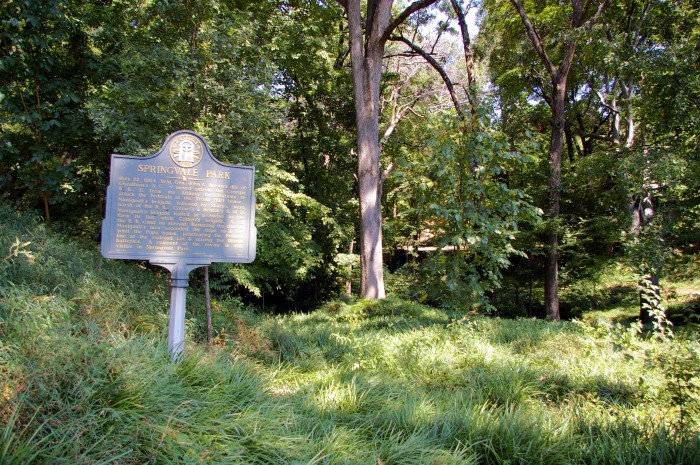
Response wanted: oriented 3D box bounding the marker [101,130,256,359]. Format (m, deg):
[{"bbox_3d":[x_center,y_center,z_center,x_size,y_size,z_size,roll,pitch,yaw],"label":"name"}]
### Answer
[{"bbox_3d":[-1.222,0.133,3.816,1.067,1.745,0.115,3,0,-17],"label":"marker"}]

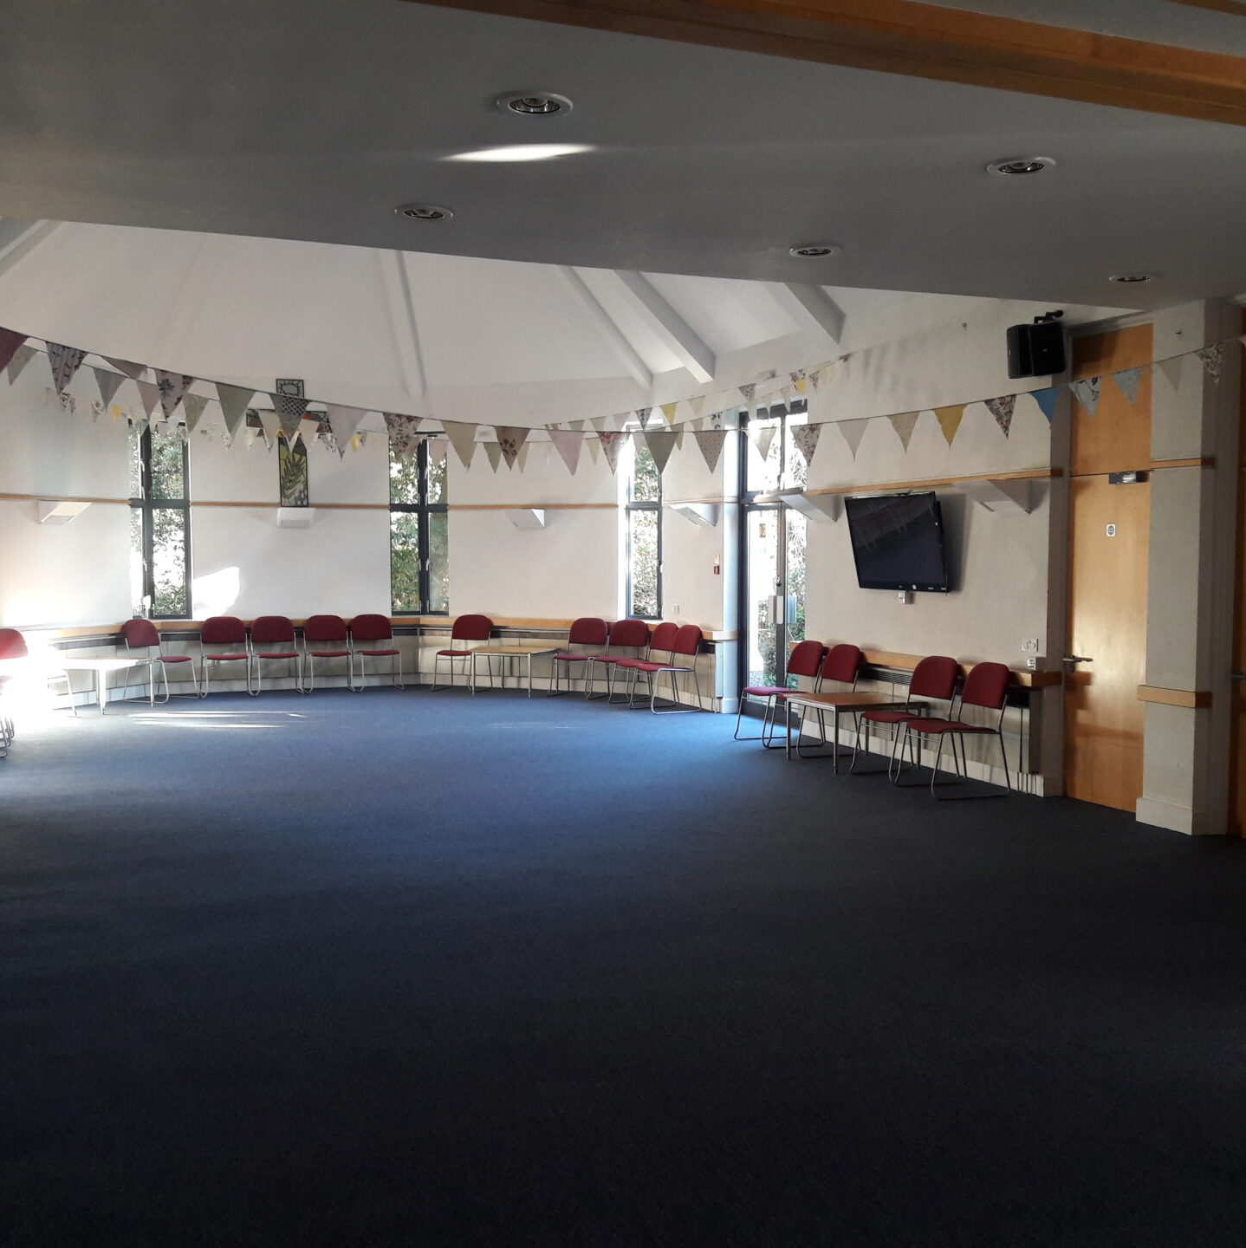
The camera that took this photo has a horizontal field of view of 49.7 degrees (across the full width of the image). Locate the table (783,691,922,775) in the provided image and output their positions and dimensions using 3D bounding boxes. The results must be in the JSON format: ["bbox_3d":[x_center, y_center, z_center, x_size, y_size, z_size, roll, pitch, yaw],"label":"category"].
[{"bbox_3d":[1.668,0.780,9.742,0.720,0.468,0.740,-1,3,-21],"label":"table"}]

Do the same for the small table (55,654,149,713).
[{"bbox_3d":[-5.118,0.599,13.153,0.703,0.475,0.703,1,3,21],"label":"small table"}]

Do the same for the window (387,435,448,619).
[{"bbox_3d":[-2.335,-1.144,15.428,0.680,2.050,0.170,0,3,2],"label":"window"}]

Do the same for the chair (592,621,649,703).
[{"bbox_3d":[-0.040,0.371,14.102,0.505,0.822,0.564,2,4,27],"label":"chair"}]

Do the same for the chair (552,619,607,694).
[{"bbox_3d":[-0.470,0.365,14.545,0.508,0.830,0.578,1,3,23],"label":"chair"}]

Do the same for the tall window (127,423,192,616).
[{"bbox_3d":[-4.992,-1.098,14.432,0.660,2.060,0.170,-3,4,-43],"label":"tall window"}]

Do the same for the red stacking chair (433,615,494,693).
[{"bbox_3d":[-1.807,0.331,15.173,0.508,0.830,0.578,1,3,20],"label":"red stacking chair"}]

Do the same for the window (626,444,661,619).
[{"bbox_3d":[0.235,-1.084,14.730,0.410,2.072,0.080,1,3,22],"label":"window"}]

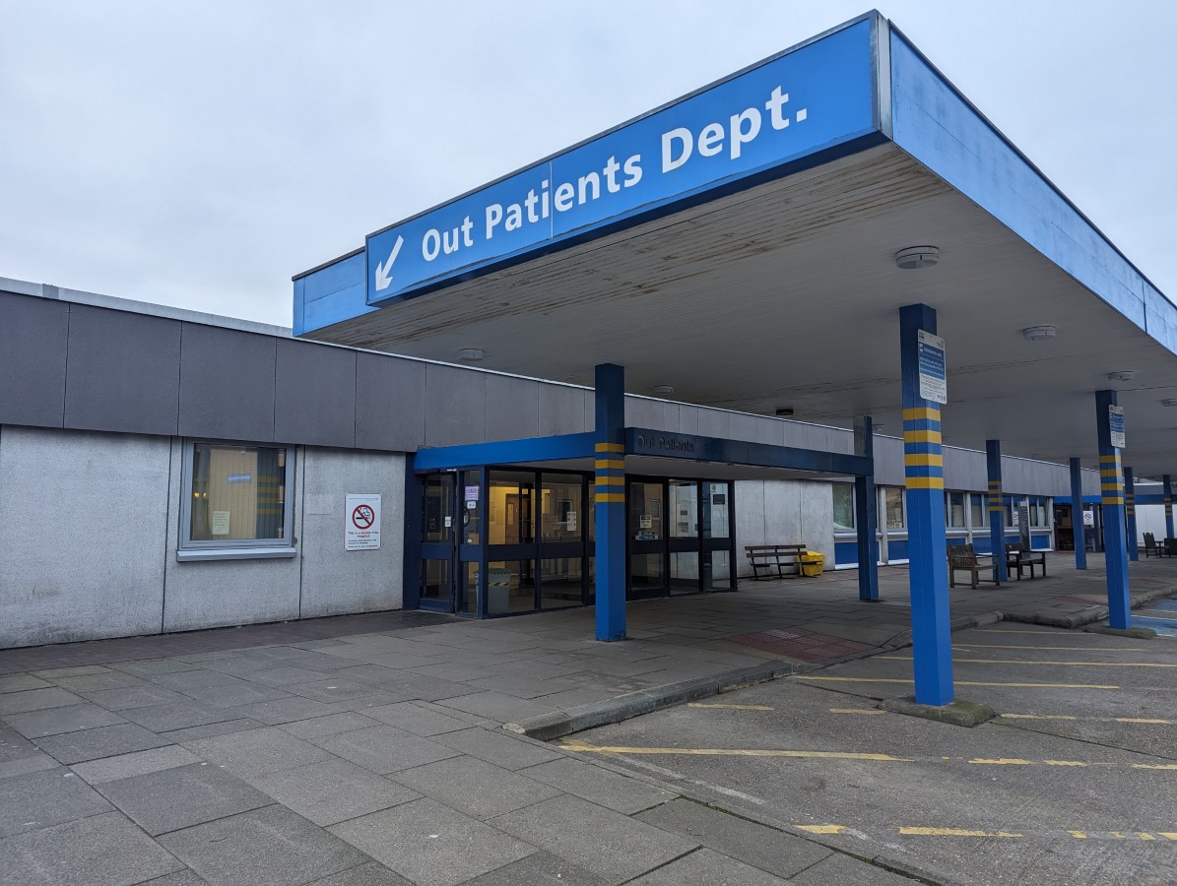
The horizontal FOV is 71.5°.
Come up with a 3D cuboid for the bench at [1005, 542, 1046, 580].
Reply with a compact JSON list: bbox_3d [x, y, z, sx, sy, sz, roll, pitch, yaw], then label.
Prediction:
[{"bbox_3d":[10.341,2.805,19.588,0.620,0.870,1.930,-5,-7,44],"label":"bench"}]

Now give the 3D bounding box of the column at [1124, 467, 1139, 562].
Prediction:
[{"bbox_3d":[19.525,2.564,29.382,0.210,3.332,0.300,-5,-7,44],"label":"column"}]

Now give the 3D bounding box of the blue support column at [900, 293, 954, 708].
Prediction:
[{"bbox_3d":[2.937,0.515,7.122,0.210,3.414,0.300,-5,-7,44],"label":"blue support column"}]

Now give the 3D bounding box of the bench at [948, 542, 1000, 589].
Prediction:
[{"bbox_3d":[8.383,2.674,17.762,1.240,0.910,0.580,4,-7,-40],"label":"bench"}]

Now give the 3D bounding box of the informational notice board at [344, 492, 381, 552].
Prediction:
[{"bbox_3d":[-3.171,1.116,11.535,0.020,0.790,0.565,-5,-7,44],"label":"informational notice board"}]

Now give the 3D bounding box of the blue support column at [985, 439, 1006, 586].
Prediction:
[{"bbox_3d":[9.680,1.607,19.357,0.210,3.322,0.300,-5,-7,44],"label":"blue support column"}]

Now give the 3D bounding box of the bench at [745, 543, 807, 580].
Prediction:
[{"bbox_3d":[4.686,2.838,19.481,0.550,0.760,2.720,-5,-7,44],"label":"bench"}]

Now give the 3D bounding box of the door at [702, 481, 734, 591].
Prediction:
[{"bbox_3d":[2.435,1.748,15.379,0.070,2.050,0.980,-5,-7,44],"label":"door"}]

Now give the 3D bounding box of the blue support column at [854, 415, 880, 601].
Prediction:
[{"bbox_3d":[4.907,1.130,14.393,0.200,3.245,0.300,-5,-7,44],"label":"blue support column"}]

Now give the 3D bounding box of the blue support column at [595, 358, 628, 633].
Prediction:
[{"bbox_3d":[0.265,0.684,9.772,0.210,3.241,0.300,-5,-7,44],"label":"blue support column"}]

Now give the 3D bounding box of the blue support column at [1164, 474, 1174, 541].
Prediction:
[{"bbox_3d":[24.387,3.034,34.333,0.210,3.334,0.300,-5,-7,44],"label":"blue support column"}]

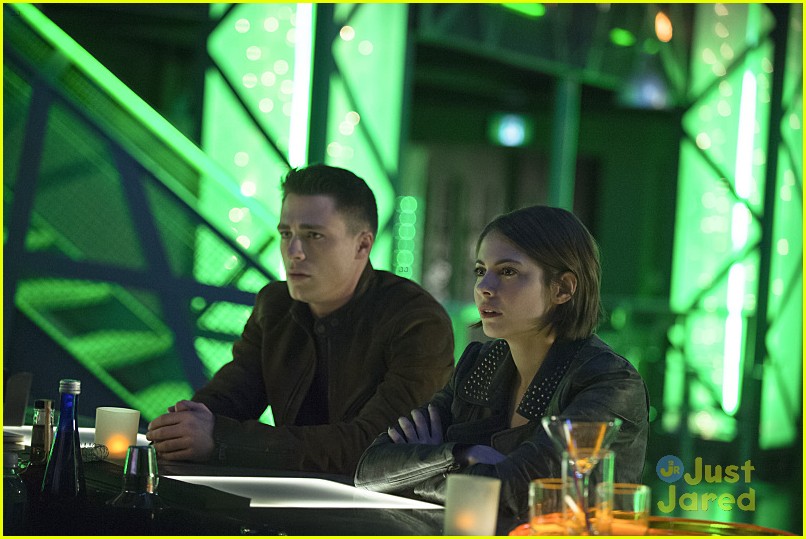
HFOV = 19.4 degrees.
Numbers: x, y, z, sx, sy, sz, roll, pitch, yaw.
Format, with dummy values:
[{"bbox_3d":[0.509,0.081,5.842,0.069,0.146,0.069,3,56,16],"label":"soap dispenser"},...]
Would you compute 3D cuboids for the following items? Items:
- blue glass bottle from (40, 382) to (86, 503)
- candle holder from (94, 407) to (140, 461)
[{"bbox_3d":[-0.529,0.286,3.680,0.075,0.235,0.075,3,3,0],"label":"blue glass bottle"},{"bbox_3d":[-0.495,0.287,4.080,0.075,0.086,0.075,3,3,0],"label":"candle holder"}]

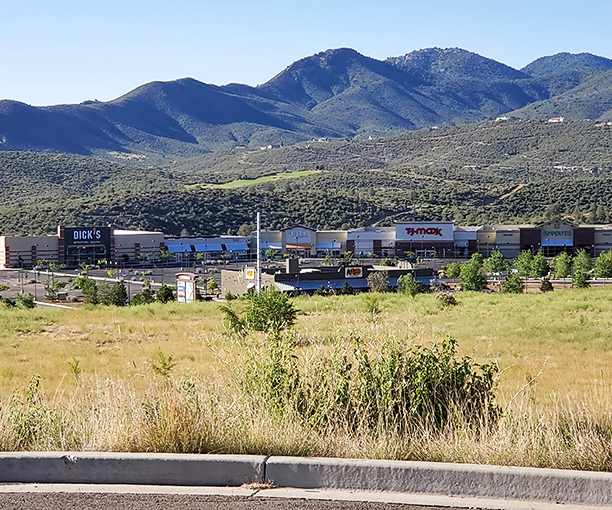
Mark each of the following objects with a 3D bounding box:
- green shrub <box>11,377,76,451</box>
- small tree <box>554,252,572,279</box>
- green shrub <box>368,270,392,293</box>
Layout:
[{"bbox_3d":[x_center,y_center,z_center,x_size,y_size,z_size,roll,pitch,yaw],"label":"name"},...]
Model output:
[{"bbox_3d":[-1.709,1.018,6.600,0.426,0.465,0.405,0,3,0],"label":"green shrub"},{"bbox_3d":[49.156,2.195,195.000,3.436,5.345,3.264,0,3,0],"label":"small tree"},{"bbox_3d":[12.633,4.705,178.000,4.182,4.008,3.973,0,3,0],"label":"green shrub"}]

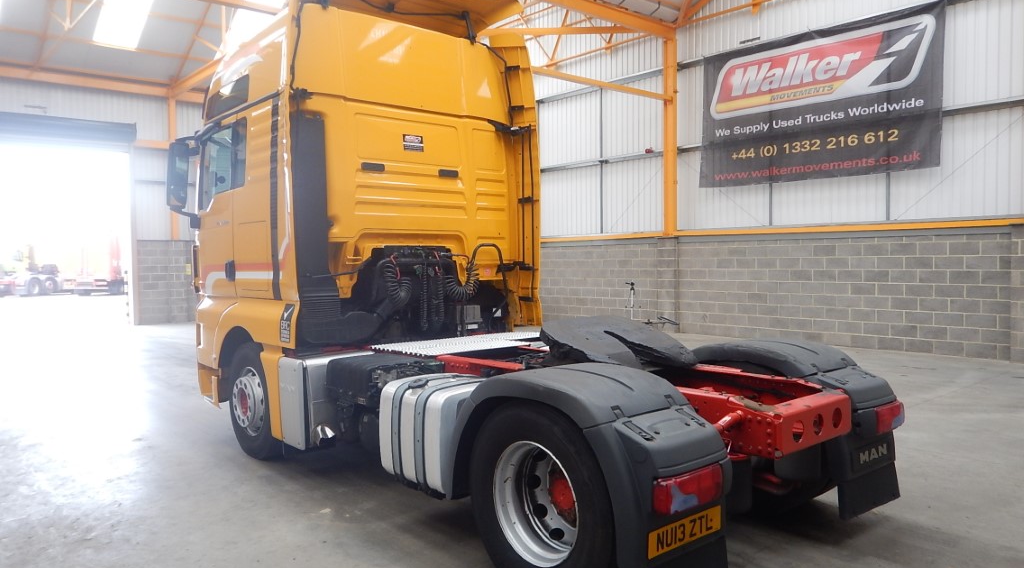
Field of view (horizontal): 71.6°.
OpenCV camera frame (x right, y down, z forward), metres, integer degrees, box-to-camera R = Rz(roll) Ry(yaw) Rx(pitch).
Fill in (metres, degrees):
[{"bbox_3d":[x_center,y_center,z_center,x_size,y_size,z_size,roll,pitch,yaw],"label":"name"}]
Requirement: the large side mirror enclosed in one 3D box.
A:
[{"bbox_3d":[-3.209,-1.008,6.915,0.170,0.830,0.270,0,2,40],"label":"large side mirror"}]

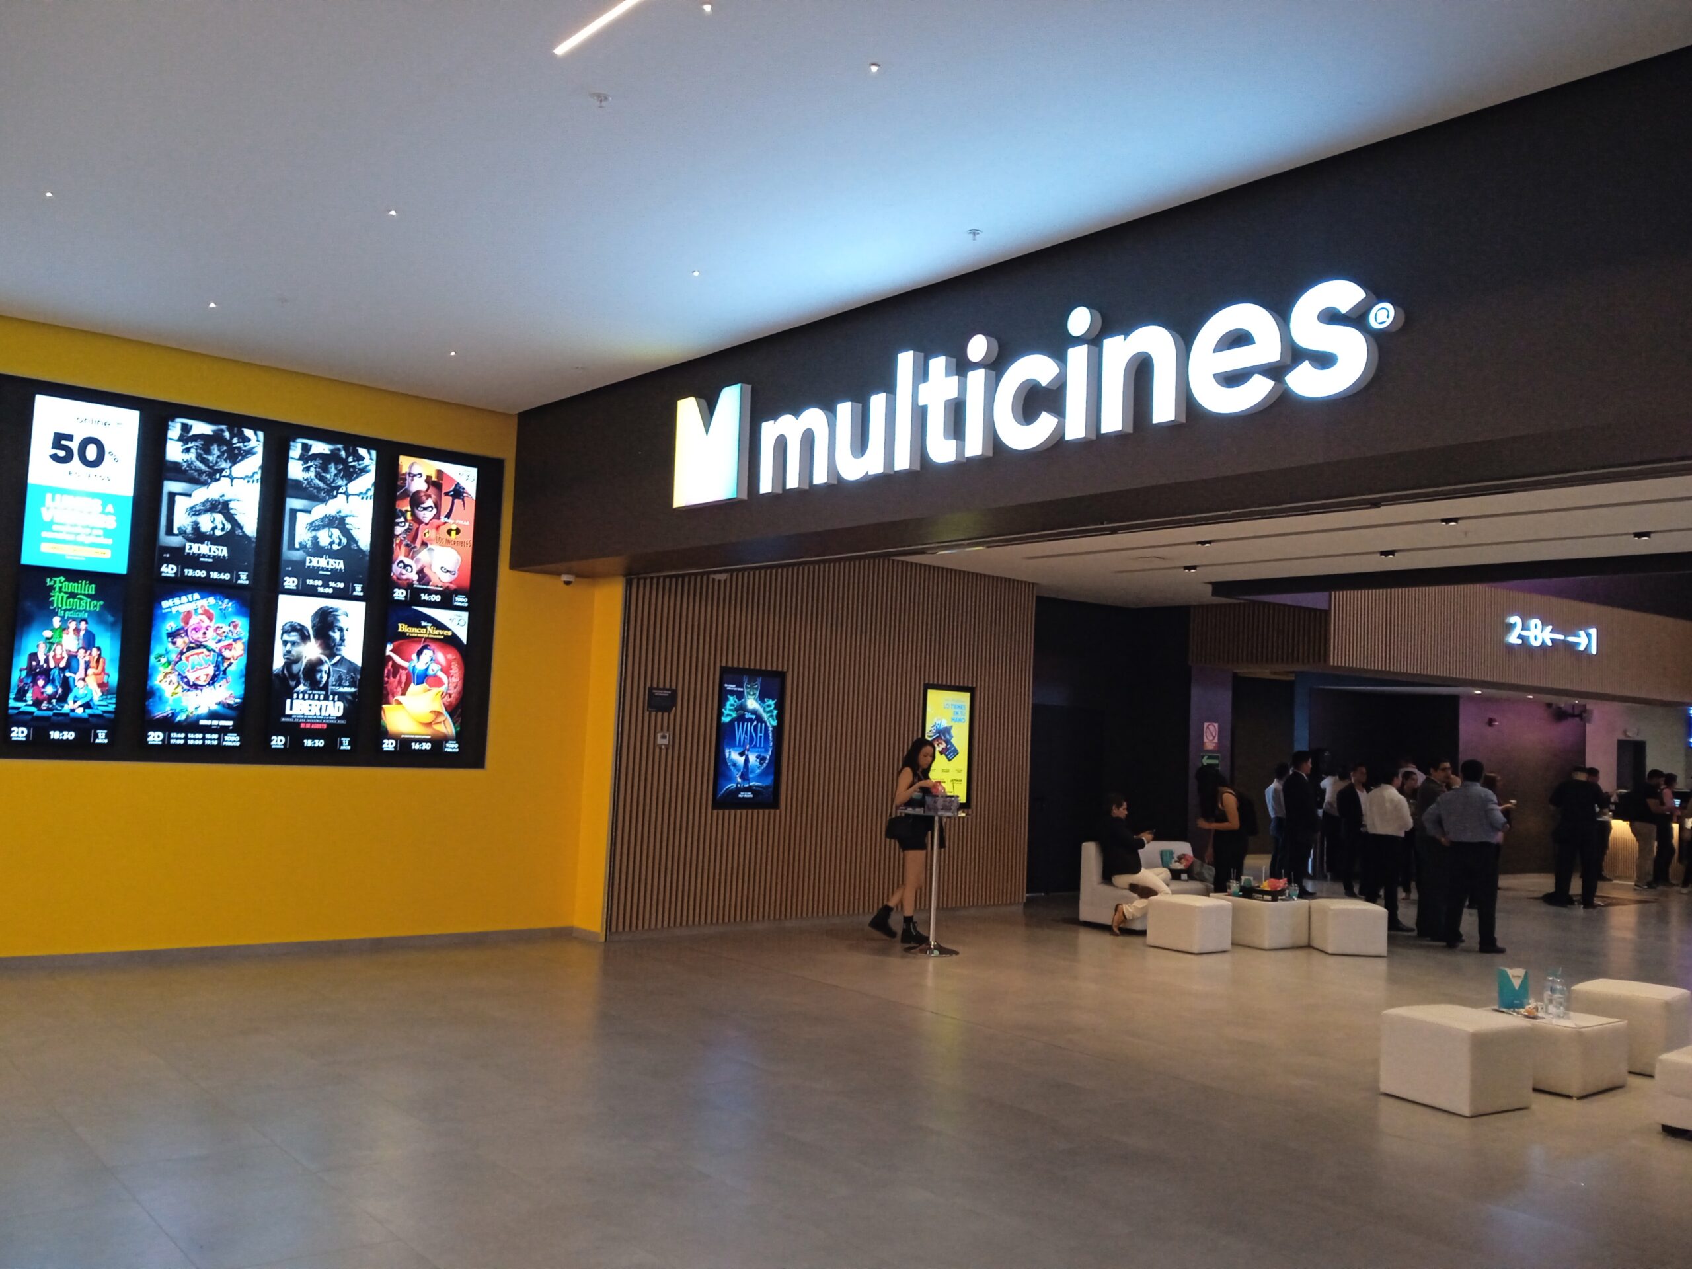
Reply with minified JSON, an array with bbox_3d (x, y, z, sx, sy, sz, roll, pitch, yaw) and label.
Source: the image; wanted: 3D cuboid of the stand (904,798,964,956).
[{"bbox_3d":[0.717,1.930,11.013,0.490,1.220,0.480,3,-4,0],"label":"stand"}]

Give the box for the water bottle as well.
[{"bbox_3d":[3.830,1.932,7.367,0.110,0.260,0.110,1,-4,28],"label":"water bottle"}]

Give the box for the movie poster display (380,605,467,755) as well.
[{"bbox_3d":[-3.088,0.349,10.036,0.610,1.070,0.060,6,-5,-40],"label":"movie poster display"}]

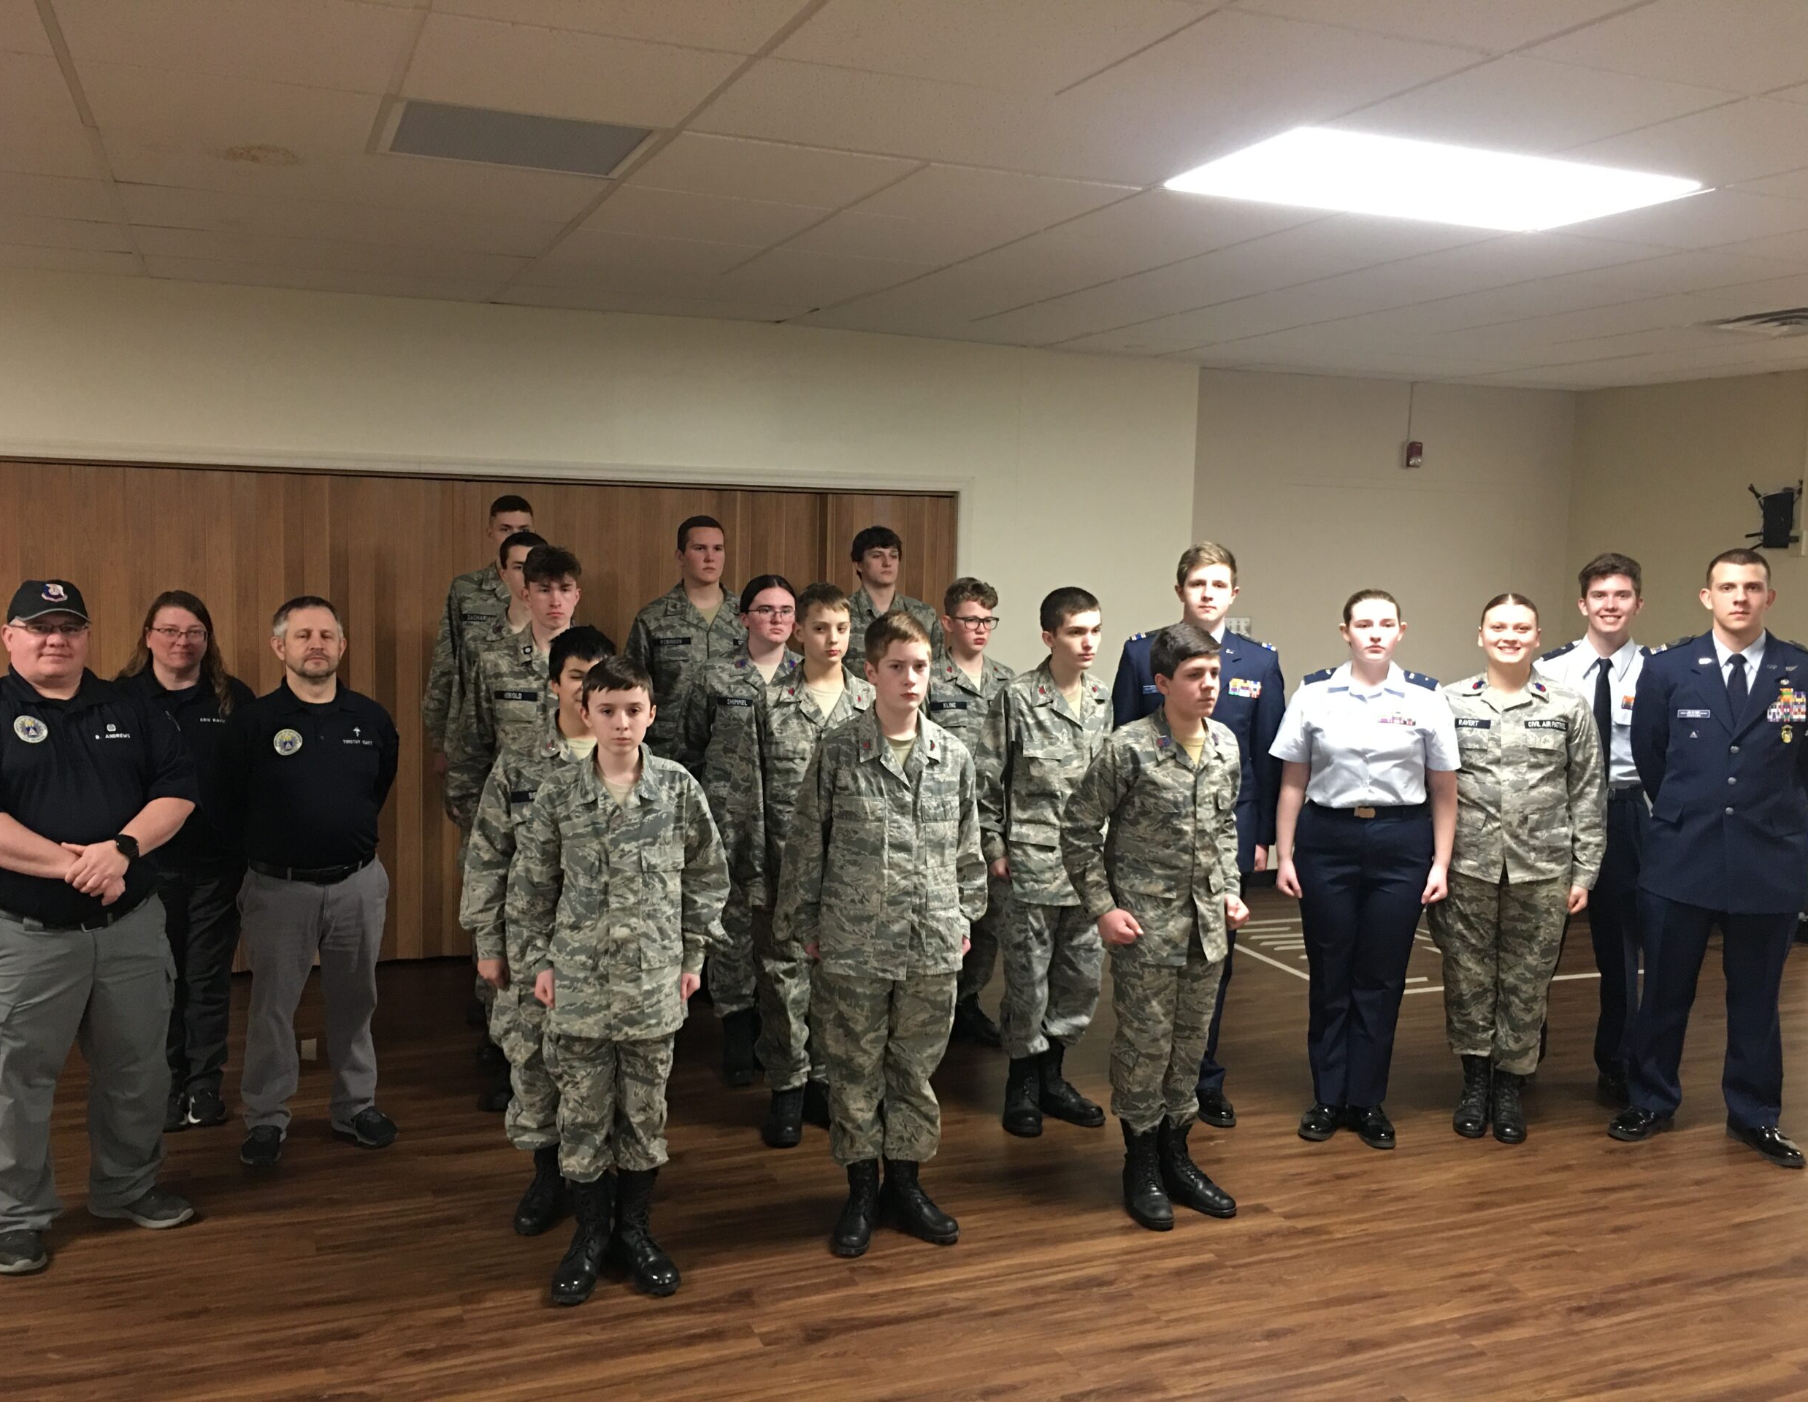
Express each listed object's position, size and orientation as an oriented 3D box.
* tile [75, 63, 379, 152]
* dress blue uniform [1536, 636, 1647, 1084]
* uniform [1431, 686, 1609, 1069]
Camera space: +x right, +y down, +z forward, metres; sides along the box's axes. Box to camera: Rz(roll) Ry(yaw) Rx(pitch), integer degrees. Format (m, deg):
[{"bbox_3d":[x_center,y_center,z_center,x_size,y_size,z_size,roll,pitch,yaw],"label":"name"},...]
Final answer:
[{"bbox_3d":[-1.476,-1.293,3.452,0.605,0.020,0.605,-2,7,-23],"label":"tile"},{"bbox_3d":[2.302,0.523,5.059,0.500,1.468,0.280,3,6,22],"label":"dress blue uniform"},{"bbox_3d":[1.847,0.538,4.768,0.530,1.222,0.290,3,6,20],"label":"uniform"}]

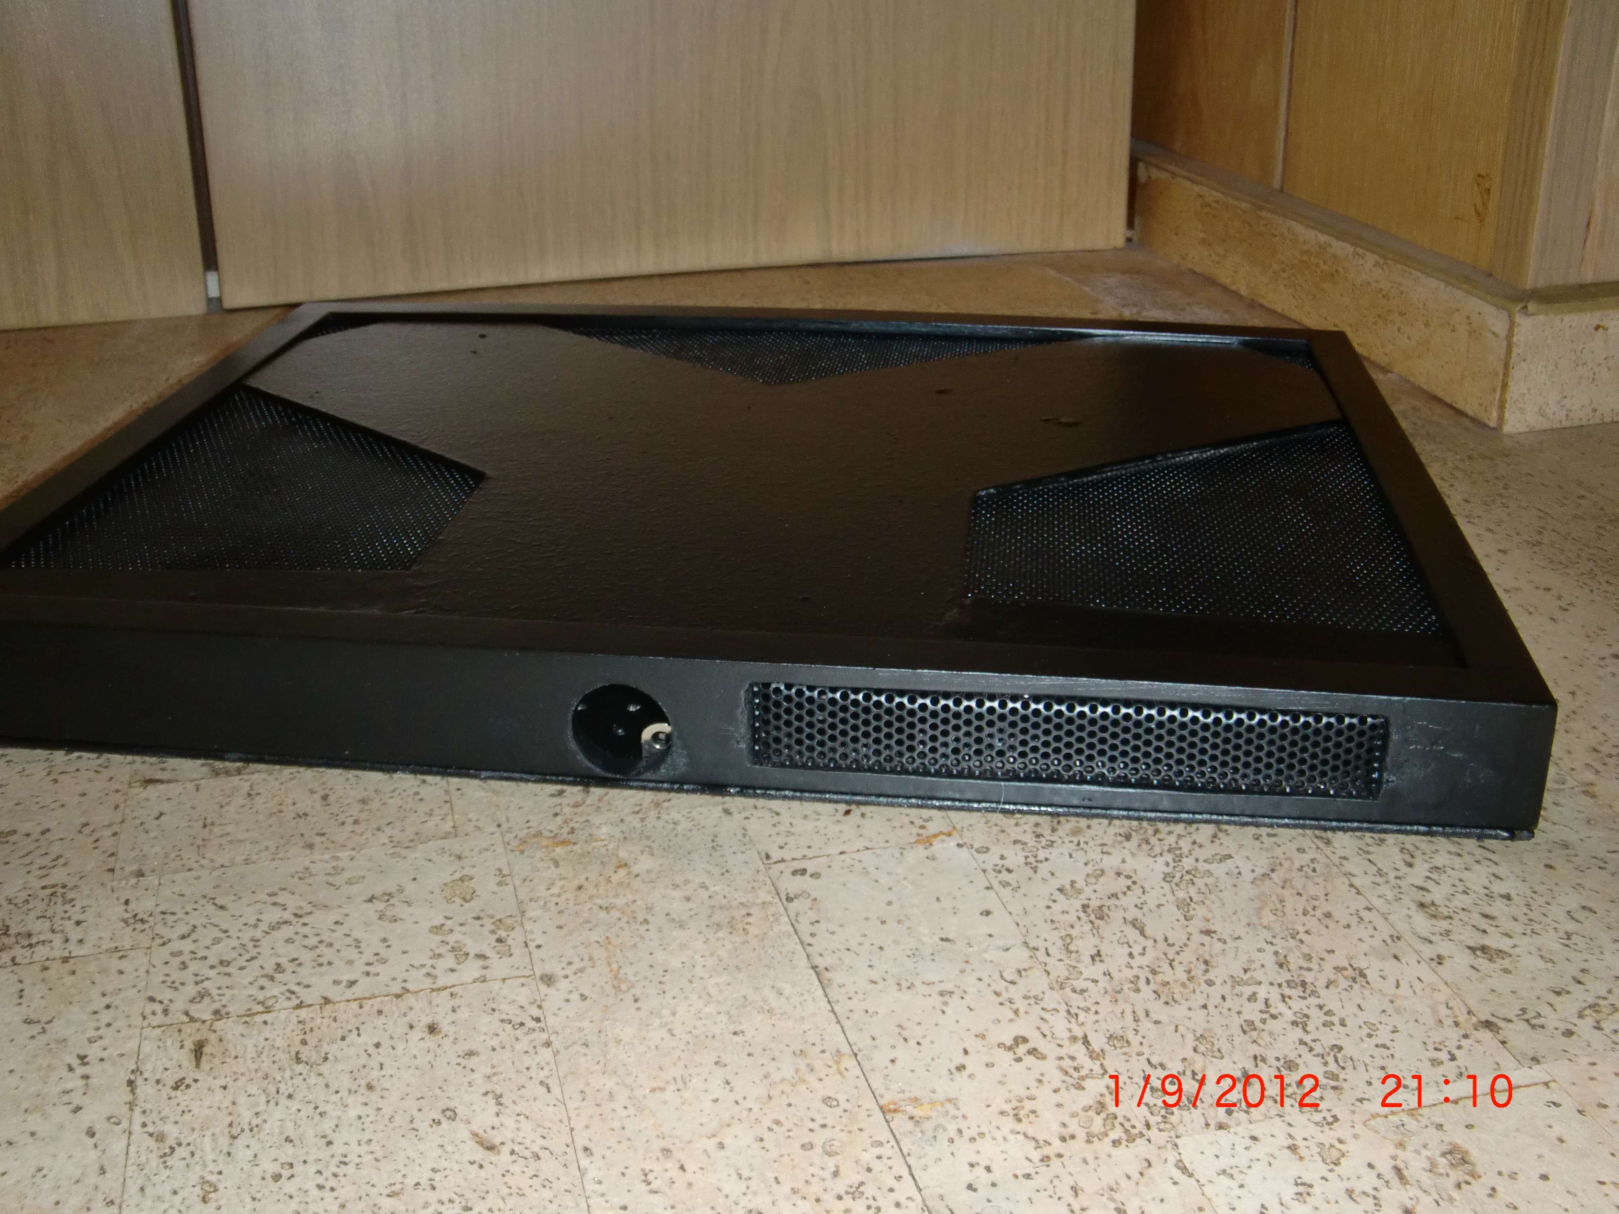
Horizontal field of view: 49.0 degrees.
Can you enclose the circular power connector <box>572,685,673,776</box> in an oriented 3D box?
[{"bbox_3d":[-0.047,0.028,0.462,0.026,0.026,0.018,3,24,6],"label":"circular power connector"}]

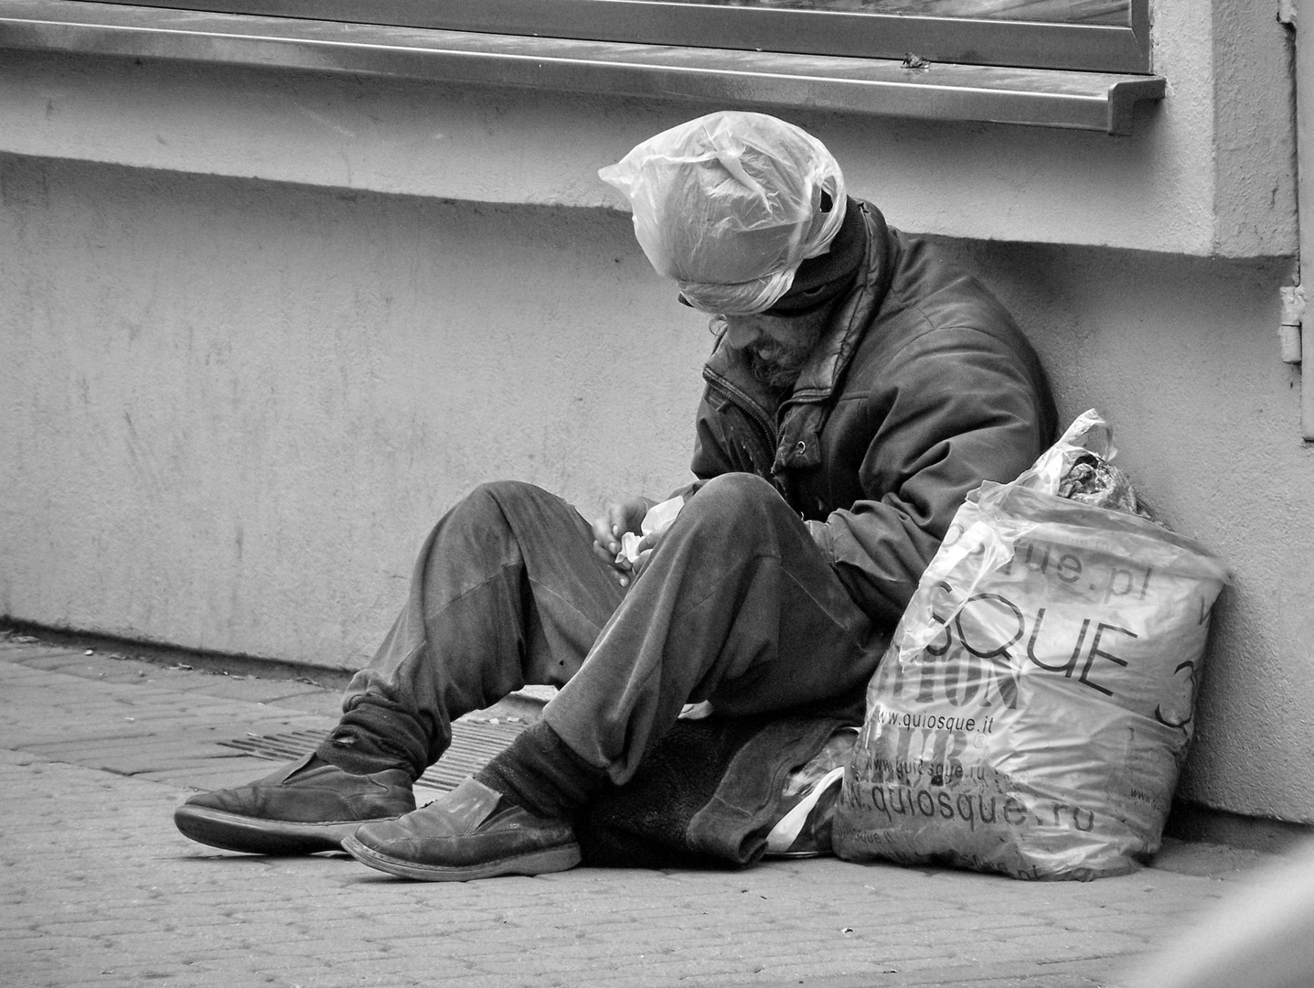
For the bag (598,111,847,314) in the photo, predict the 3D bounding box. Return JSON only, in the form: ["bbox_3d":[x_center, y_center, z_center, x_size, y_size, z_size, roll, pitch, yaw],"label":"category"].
[{"bbox_3d":[0.079,-0.331,16.950,0.235,0.230,0.225,-34,19,-24],"label":"bag"}]

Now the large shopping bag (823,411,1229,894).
[{"bbox_3d":[0.438,0.178,16.520,0.370,0.510,0.300,10,0,11],"label":"large shopping bag"}]

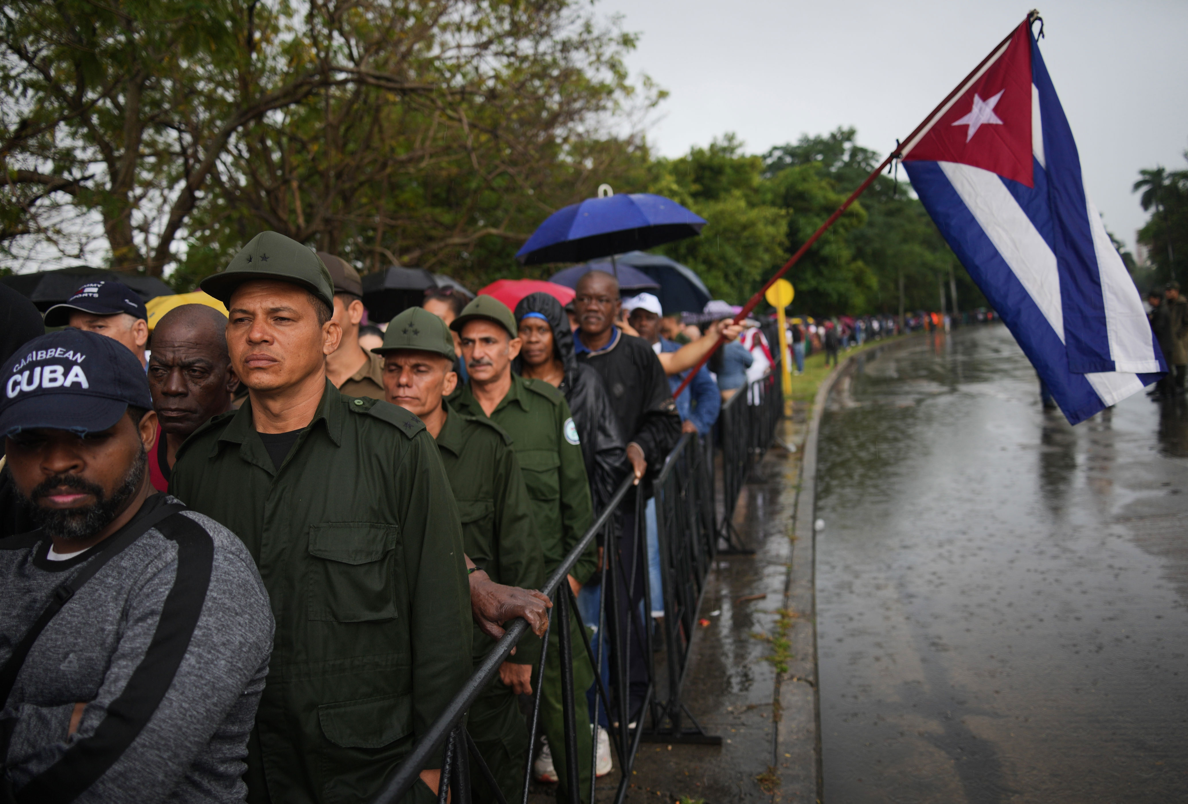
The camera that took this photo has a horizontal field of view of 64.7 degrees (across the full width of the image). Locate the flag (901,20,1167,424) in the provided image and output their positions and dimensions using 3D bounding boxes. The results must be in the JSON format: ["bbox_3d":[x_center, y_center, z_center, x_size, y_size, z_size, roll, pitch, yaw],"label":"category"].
[{"bbox_3d":[1.362,-0.557,2.900,0.760,1.250,0.360,-2,4,27],"label":"flag"}]

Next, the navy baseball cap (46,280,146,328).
[{"bbox_3d":[-1.266,-0.251,2.380,0.180,0.130,0.270,-3,4,18],"label":"navy baseball cap"}]

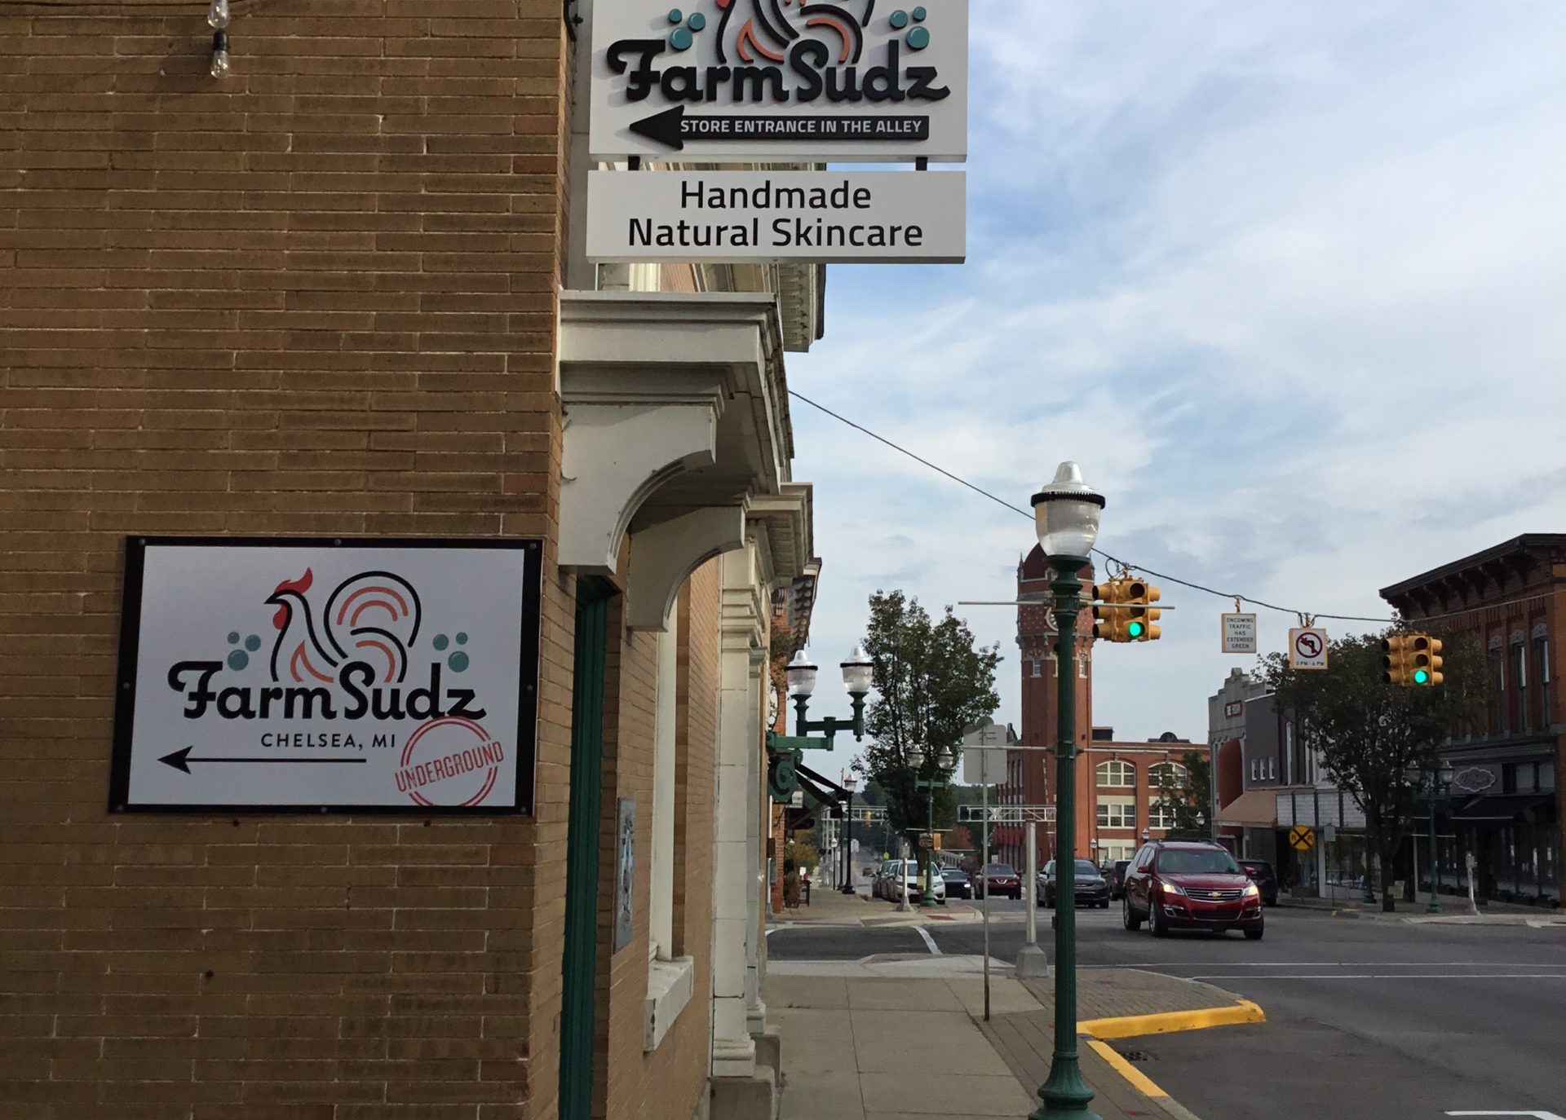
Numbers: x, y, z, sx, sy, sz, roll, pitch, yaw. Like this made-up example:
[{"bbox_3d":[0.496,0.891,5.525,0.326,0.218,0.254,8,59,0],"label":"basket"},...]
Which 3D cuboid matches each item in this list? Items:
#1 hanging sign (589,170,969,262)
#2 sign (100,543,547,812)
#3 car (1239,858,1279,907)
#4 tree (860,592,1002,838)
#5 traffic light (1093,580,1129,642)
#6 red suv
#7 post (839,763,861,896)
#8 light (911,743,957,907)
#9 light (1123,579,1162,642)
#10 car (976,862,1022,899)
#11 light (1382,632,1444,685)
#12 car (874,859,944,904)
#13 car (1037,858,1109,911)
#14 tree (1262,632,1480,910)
[{"bbox_3d":[-0.016,-0.827,4.517,0.910,0.215,0.050,0,-8,2],"label":"hanging sign"},{"bbox_3d":[-0.996,0.253,4.087,0.923,0.608,0.030,1,-8,2],"label":"sign"},{"bbox_3d":[16.587,11.716,67.883,1.870,1.680,4.600,1,-8,1],"label":"car"},{"bbox_3d":[4.202,5.255,53.226,4.000,8.700,4.000,1,-8,1],"label":"tree"},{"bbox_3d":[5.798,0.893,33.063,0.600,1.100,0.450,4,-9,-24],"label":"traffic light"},{"bbox_3d":[7.871,6.419,36.811,1.990,1.780,5.150,1,-8,1],"label":"red suv"},{"bbox_3d":[2.470,10.027,68.236,0.500,4.500,0.500,1,-8,1],"label":"post"},{"bbox_3d":[3.748,6.645,46.960,1.150,4.056,0.440,1,-8,1],"label":"light"},{"bbox_3d":[6.251,0.879,32.497,0.650,1.080,0.650,1,-8,1],"label":"light"},{"bbox_3d":[9.908,14.863,86.920,1.840,1.640,4.600,1,-8,1],"label":"car"},{"bbox_3d":[13.159,2.080,39.079,1.050,1.050,1.000,1,-8,1],"label":"light"},{"bbox_3d":[4.665,11.774,68.443,1.830,1.600,4.500,1,-8,-3],"label":"car"},{"bbox_3d":[9.219,10.405,60.391,1.840,1.470,4.800,1,-8,1],"label":"car"},{"bbox_3d":[16.769,5.960,53.322,6.100,8.003,6.000,1,-8,1],"label":"tree"}]

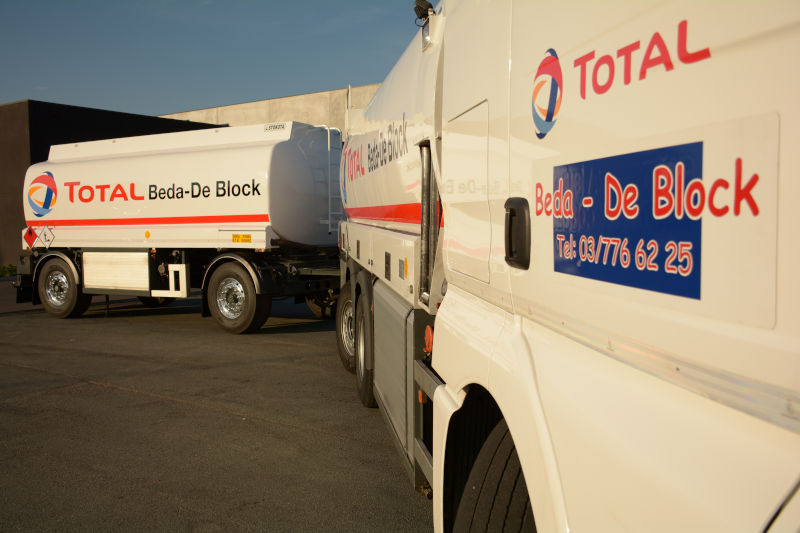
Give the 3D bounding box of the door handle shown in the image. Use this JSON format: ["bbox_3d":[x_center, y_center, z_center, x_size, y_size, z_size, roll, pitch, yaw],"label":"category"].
[{"bbox_3d":[0.305,-0.085,1.910,0.045,0.188,0.115,-2,4,-9],"label":"door handle"}]

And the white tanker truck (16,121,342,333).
[{"bbox_3d":[-3.605,-0.694,12.880,6.800,3.130,2.500,1,5,30],"label":"white tanker truck"}]

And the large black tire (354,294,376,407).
[{"bbox_3d":[-0.235,0.729,6.759,0.320,1.050,1.040,-2,4,-8],"label":"large black tire"}]

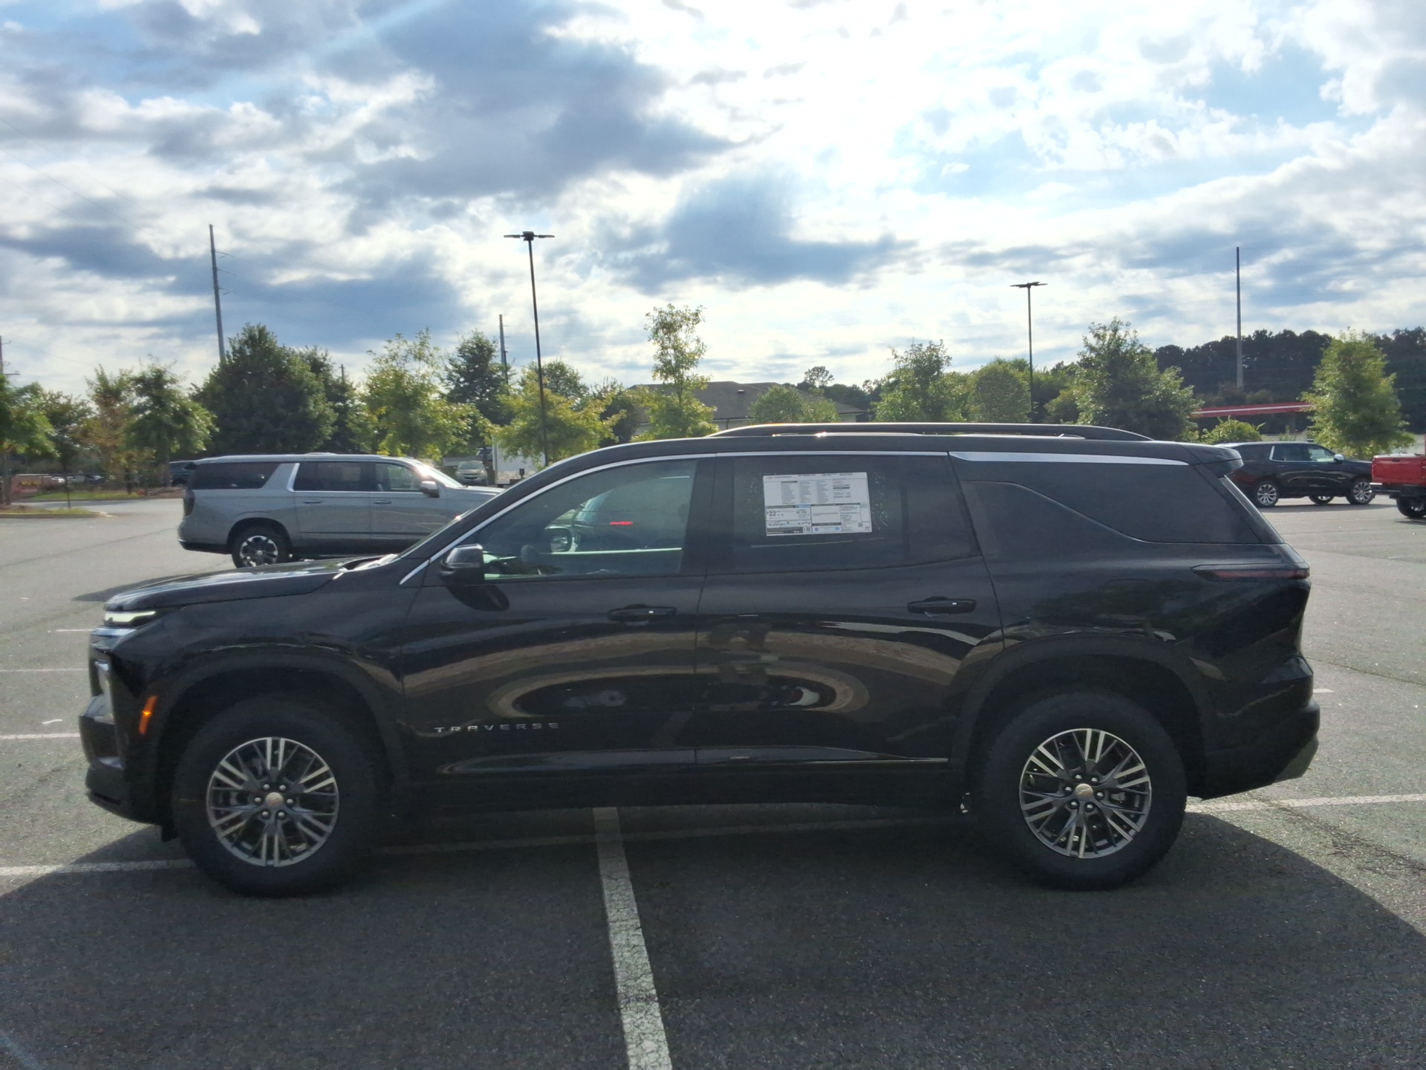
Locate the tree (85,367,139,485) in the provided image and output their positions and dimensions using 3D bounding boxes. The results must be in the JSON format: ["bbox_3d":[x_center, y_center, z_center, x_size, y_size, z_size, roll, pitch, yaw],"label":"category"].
[{"bbox_3d":[-31.205,-5.309,60.000,3.129,6.825,3.129,-6,6,-27],"label":"tree"}]

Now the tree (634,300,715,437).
[{"bbox_3d":[-1.473,-5.916,50.000,3.770,8.110,3.770,-3,4,0],"label":"tree"}]

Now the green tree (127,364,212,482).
[{"bbox_3d":[-29.072,-5.659,62.000,4.670,6.950,4.670,-3,4,0],"label":"green tree"}]

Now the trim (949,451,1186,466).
[{"bbox_3d":[1.415,-0.304,4.600,0.940,0.062,0.060,-1,4,0],"label":"trim"}]

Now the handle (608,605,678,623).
[{"bbox_3d":[-0.264,0.295,4.330,0.260,0.062,0.060,-2,4,0],"label":"handle"}]

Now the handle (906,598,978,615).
[{"bbox_3d":[0.853,0.268,4.298,0.262,0.067,0.050,0,5,0],"label":"handle"}]

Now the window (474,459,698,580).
[{"bbox_3d":[-0.495,-0.059,4.500,0.870,0.470,0.130,-1,4,0],"label":"window"}]

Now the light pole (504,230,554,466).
[{"bbox_3d":[-5.407,-5.024,36.000,1.600,8.900,1.500,-2,4,-9],"label":"light pole"}]

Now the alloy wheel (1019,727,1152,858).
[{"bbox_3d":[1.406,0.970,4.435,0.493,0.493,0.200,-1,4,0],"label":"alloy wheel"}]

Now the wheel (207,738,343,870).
[{"bbox_3d":[-1.666,1.006,4.463,0.500,0.500,0.180,0,5,0],"label":"wheel"}]

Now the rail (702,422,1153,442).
[{"bbox_3d":[0.893,-0.423,4.740,1.820,0.080,0.070,-1,4,0],"label":"rail"}]

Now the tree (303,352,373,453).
[{"bbox_3d":[-25.500,-7.684,78.000,5.400,9.200,5.400,-3,4,-17],"label":"tree"}]

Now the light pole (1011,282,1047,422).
[{"bbox_3d":[14.665,-6.962,53.000,1.700,9.370,0.500,-3,4,0],"label":"light pole"}]

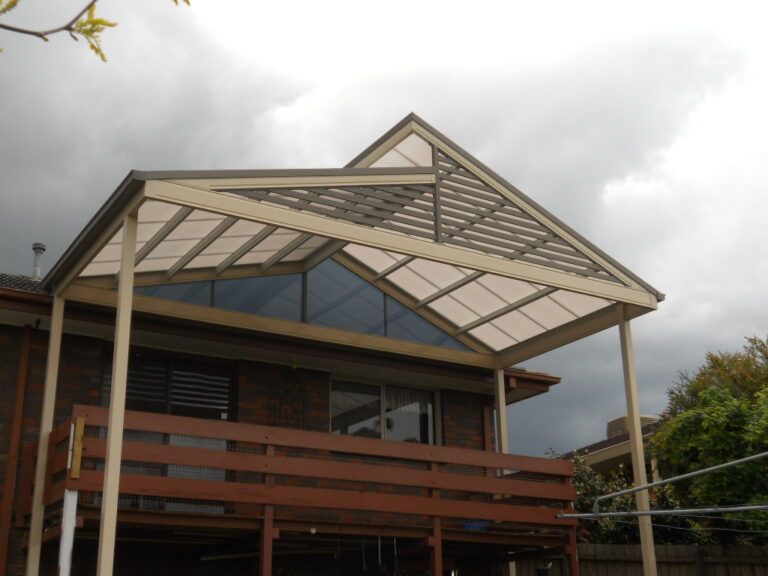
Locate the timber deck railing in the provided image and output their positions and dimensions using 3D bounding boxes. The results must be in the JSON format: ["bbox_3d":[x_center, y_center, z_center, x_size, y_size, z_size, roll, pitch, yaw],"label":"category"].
[{"bbox_3d":[-0.901,2.512,12.425,6.470,0.990,2.390,11,-23,-29],"label":"timber deck railing"}]

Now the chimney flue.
[{"bbox_3d":[-5.123,-0.385,15.120,0.195,0.610,0.195,11,-23,-29],"label":"chimney flue"}]

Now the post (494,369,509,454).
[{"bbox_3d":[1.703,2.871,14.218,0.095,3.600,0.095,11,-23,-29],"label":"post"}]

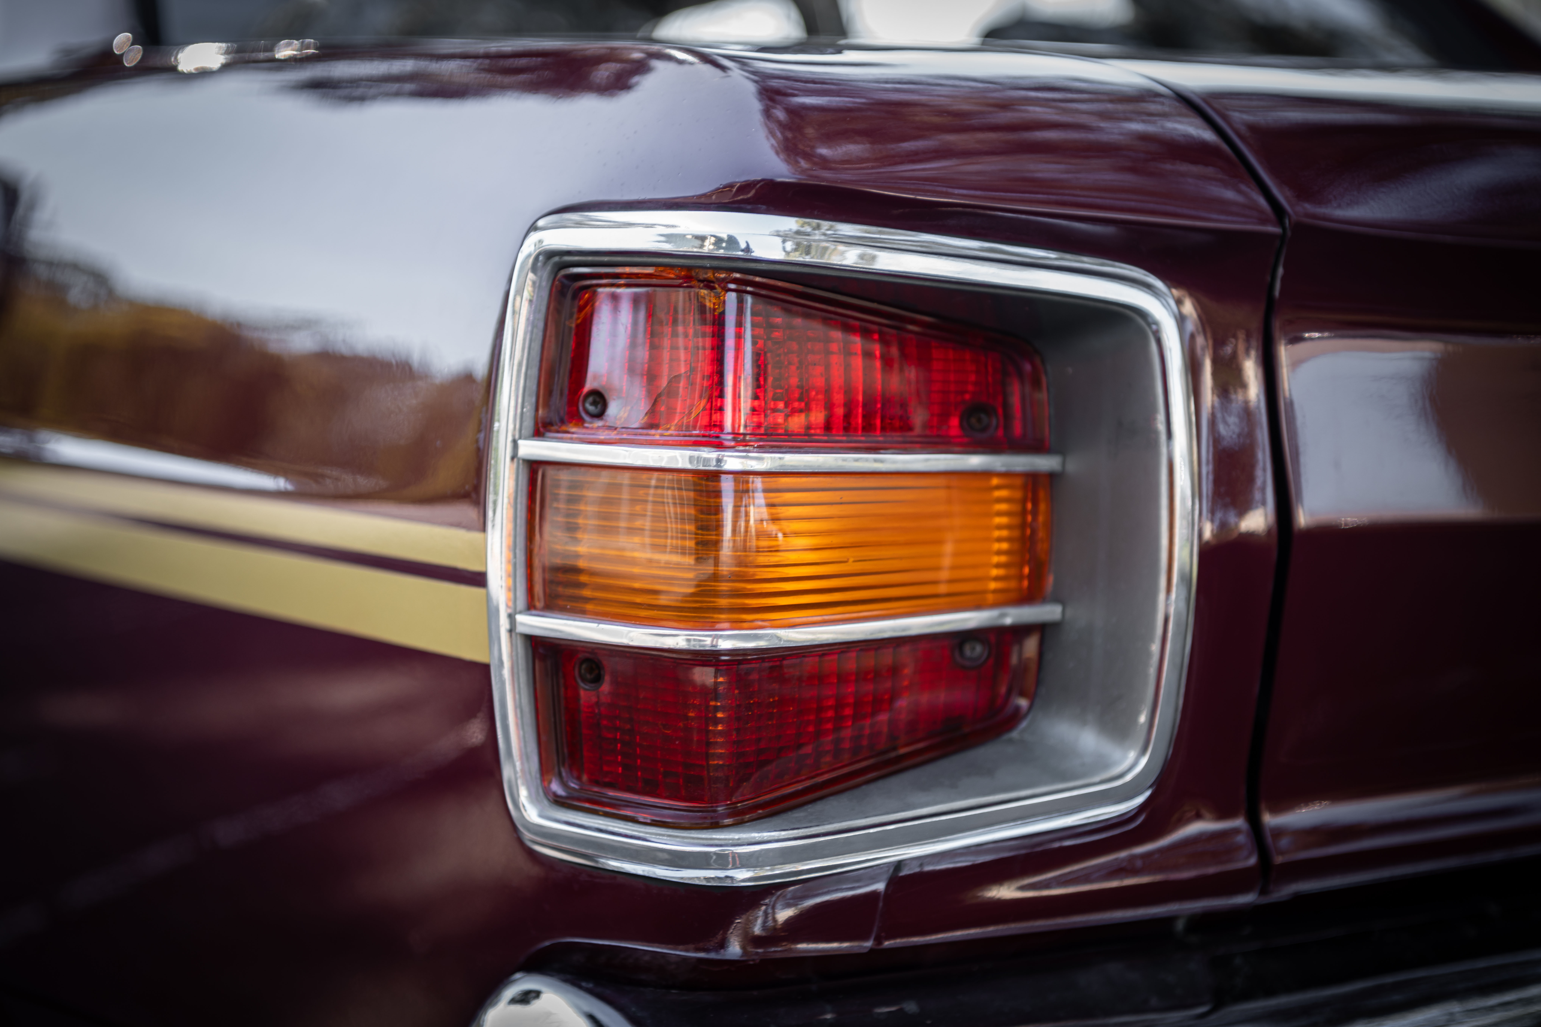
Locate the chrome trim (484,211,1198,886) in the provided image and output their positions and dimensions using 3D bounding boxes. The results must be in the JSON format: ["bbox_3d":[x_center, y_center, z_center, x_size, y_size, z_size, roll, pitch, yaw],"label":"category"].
[{"bbox_3d":[0.031,0.009,0.783,0.240,0.203,0.090,-1,5,-30],"label":"chrome trim"}]

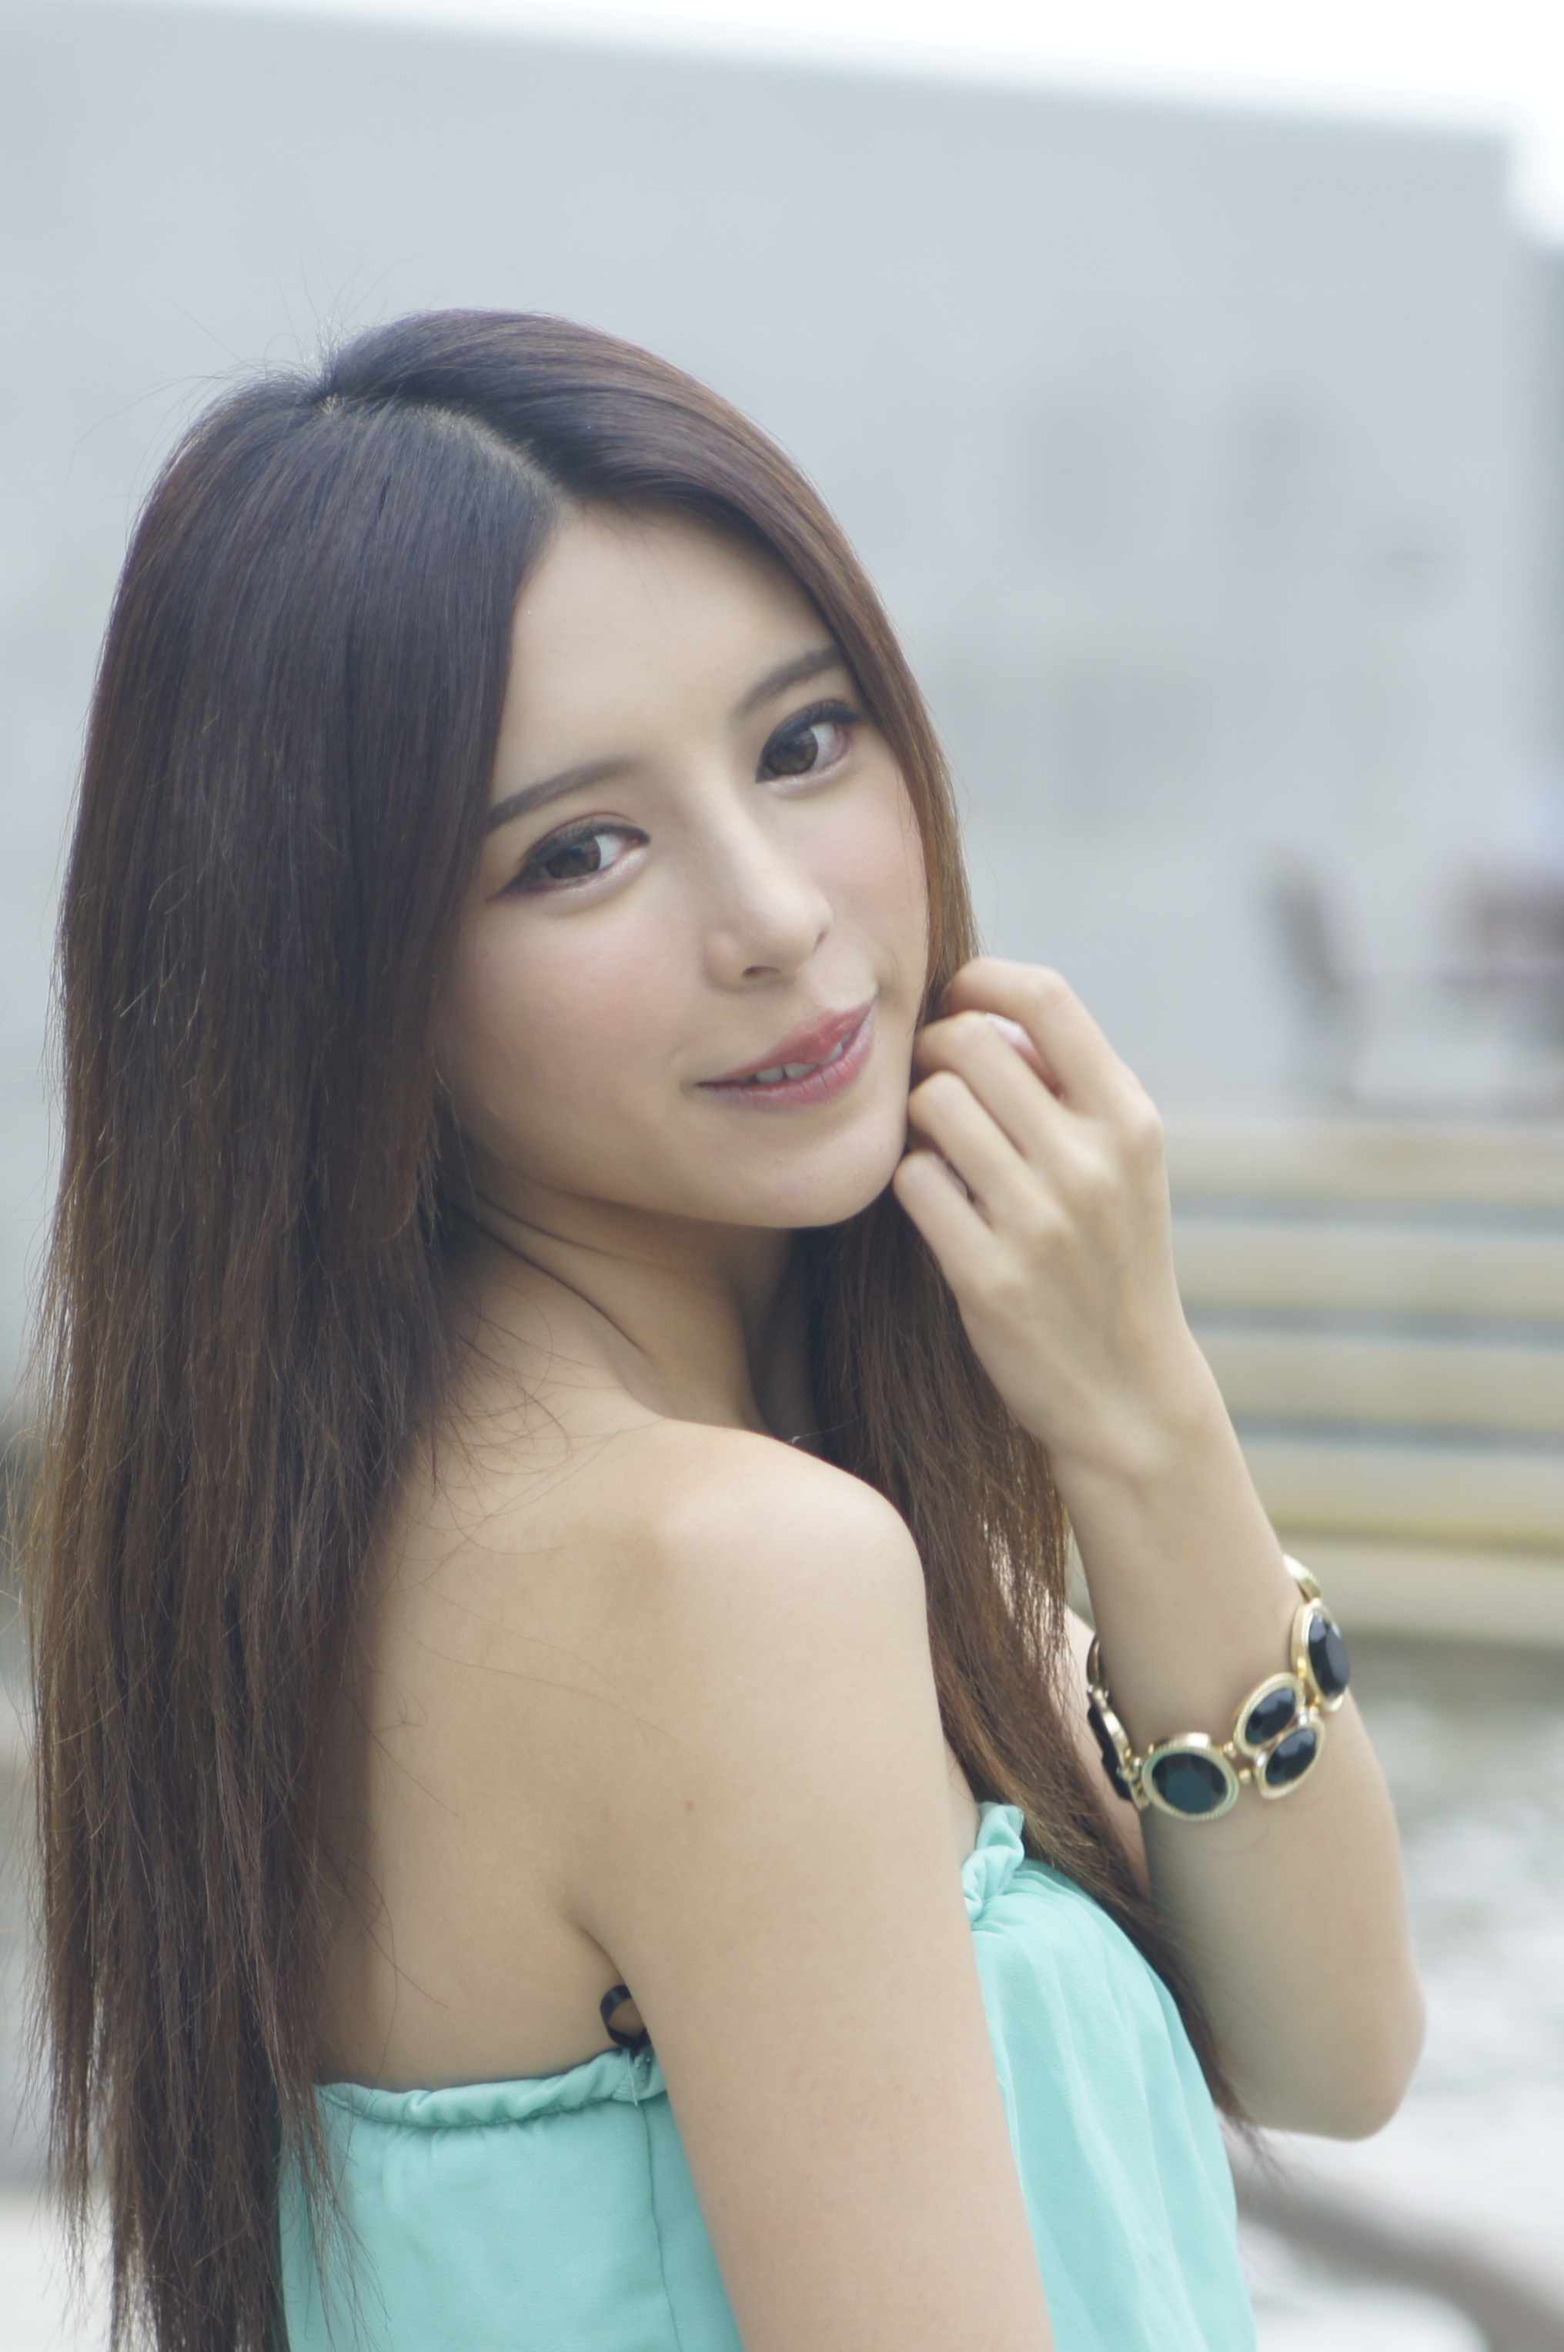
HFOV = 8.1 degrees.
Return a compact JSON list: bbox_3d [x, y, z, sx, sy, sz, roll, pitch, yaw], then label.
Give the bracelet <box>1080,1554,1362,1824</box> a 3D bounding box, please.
[{"bbox_3d":[0.105,0.119,2.600,0.062,0.033,0.063,-9,40,8],"label":"bracelet"}]

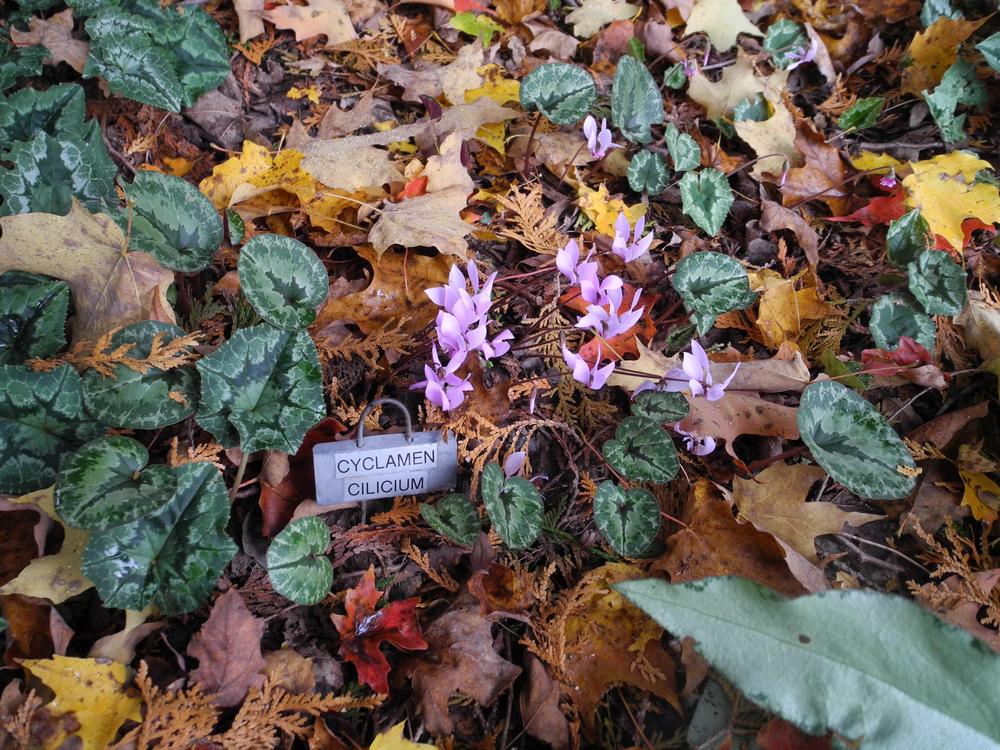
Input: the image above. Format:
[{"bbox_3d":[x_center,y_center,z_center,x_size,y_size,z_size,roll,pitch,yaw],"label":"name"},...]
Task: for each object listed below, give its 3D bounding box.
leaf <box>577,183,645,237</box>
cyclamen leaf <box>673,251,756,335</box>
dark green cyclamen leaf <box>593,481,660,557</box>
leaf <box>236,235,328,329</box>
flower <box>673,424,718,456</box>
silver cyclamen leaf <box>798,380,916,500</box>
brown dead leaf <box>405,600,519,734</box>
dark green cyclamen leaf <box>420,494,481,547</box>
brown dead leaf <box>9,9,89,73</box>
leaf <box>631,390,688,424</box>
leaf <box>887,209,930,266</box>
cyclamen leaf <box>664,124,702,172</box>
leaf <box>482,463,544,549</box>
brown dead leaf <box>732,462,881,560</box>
[{"bbox_3d":[0.087,-0.128,0.613,0.044,0.016,0.057,-18,61,-9],"label":"leaf"},{"bbox_3d":[0.150,-0.062,0.568,0.052,0.013,0.055,-17,74,4],"label":"cyclamen leaf"},{"bbox_3d":[0.066,0.074,0.420,0.035,0.014,0.040,0,66,0],"label":"dark green cyclamen leaf"},{"bbox_3d":[-0.138,-0.060,0.515,0.051,0.010,0.065,-42,88,-15],"label":"leaf"},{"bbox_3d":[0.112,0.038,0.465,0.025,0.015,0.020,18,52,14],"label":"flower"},{"bbox_3d":[0.193,0.035,0.437,0.070,0.016,0.069,32,50,8],"label":"silver cyclamen leaf"},{"bbox_3d":[-0.020,0.157,0.435,0.063,0.023,0.069,9,58,5],"label":"brown dead leaf"},{"bbox_3d":[-0.022,0.074,0.427,0.022,0.012,0.038,-33,52,-26],"label":"dark green cyclamen leaf"},{"bbox_3d":[-0.369,-0.279,0.679,0.057,0.020,0.084,-35,70,-27],"label":"brown dead leaf"},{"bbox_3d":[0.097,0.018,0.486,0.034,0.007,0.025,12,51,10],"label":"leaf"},{"bbox_3d":[0.303,-0.102,0.600,0.029,0.014,0.044,17,92,20],"label":"leaf"},{"bbox_3d":[0.150,-0.188,0.665,0.025,0.011,0.041,-6,90,9],"label":"cyclamen leaf"},{"bbox_3d":[0.008,0.076,0.472,0.033,0.013,0.051,-5,71,-1],"label":"leaf"},{"bbox_3d":[0.181,0.082,0.482,0.085,0.021,0.057,13,65,14],"label":"brown dead leaf"}]

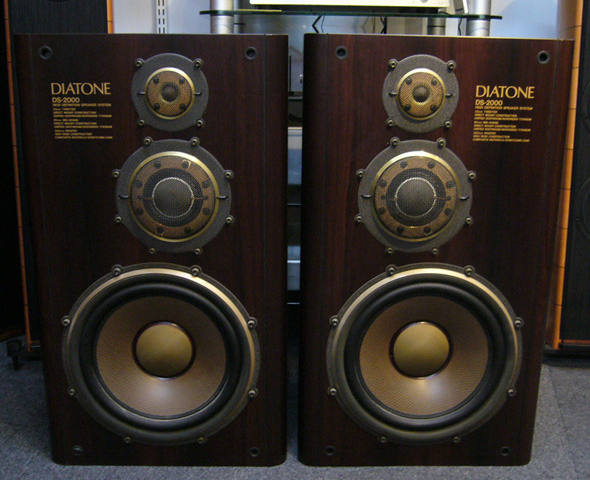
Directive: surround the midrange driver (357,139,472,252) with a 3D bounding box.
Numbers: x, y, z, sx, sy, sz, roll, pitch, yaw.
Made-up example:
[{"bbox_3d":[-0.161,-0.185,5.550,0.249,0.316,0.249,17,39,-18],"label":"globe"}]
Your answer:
[{"bbox_3d":[0.188,-0.066,1.014,0.184,0.184,0.045,0,13,-1],"label":"midrange driver"}]

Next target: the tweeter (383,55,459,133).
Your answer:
[{"bbox_3d":[0.190,-0.220,0.978,0.118,0.118,0.035,0,13,-1],"label":"tweeter"}]

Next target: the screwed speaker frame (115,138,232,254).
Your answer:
[{"bbox_3d":[-0.189,-0.066,1.007,0.184,0.184,0.045,1,13,0],"label":"screwed speaker frame"}]

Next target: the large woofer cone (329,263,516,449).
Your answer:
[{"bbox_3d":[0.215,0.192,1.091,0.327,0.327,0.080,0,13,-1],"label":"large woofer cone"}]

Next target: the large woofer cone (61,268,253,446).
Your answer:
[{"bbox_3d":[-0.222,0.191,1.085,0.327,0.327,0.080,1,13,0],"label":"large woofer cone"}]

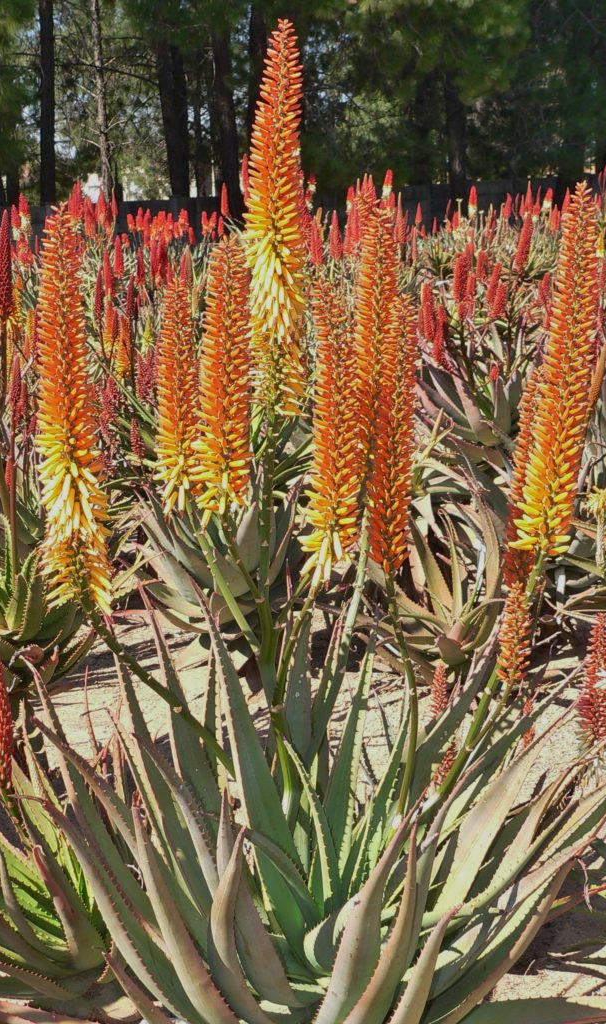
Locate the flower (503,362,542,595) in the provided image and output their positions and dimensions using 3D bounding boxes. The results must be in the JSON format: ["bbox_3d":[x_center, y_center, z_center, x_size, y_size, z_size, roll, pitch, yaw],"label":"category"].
[{"bbox_3d":[0.311,-0.052,2.150,0.064,0.324,0.064,4,11,0],"label":"flower"}]

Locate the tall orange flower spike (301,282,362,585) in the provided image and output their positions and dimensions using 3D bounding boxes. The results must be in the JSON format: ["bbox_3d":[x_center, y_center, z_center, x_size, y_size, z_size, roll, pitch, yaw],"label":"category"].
[{"bbox_3d":[0.037,-0.106,2.080,0.073,0.409,0.073,0,11,0],"label":"tall orange flower spike"}]

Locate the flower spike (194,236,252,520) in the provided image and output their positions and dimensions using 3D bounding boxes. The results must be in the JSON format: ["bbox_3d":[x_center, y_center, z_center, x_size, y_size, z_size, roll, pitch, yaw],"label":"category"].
[{"bbox_3d":[-0.111,-0.184,2.120,0.074,0.390,0.074,1,11,0],"label":"flower spike"}]

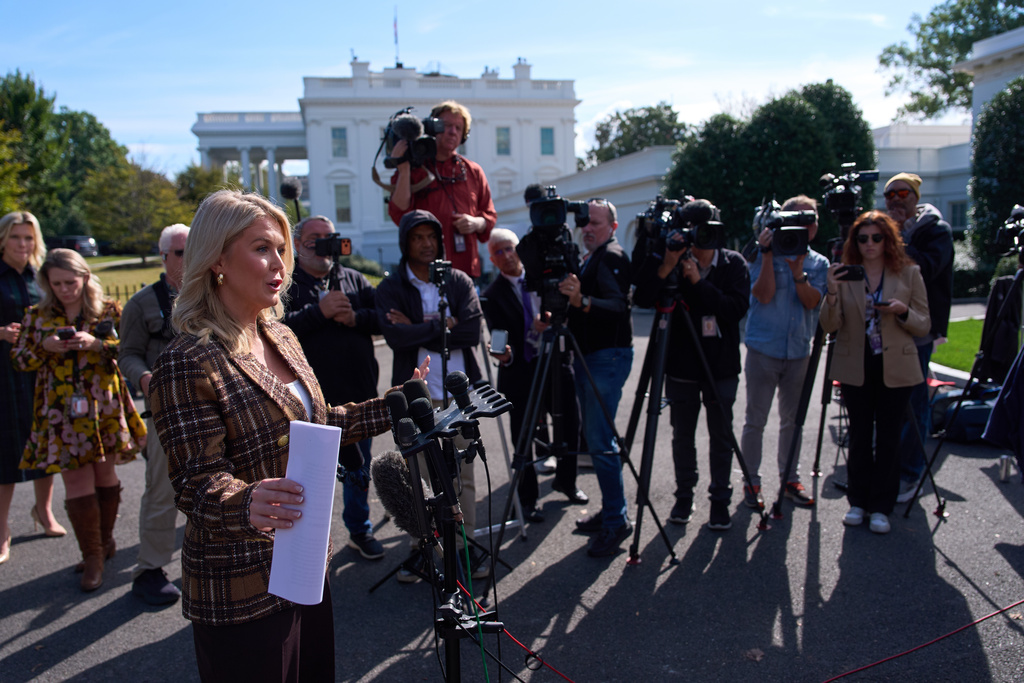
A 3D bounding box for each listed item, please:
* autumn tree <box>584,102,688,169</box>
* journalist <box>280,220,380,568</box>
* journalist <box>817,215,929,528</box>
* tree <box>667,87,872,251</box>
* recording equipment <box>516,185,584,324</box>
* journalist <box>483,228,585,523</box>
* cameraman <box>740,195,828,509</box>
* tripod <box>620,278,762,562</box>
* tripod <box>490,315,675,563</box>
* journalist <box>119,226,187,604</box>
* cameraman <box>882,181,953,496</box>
[{"bbox_3d":[11.536,-14.342,65.901,9.800,14.570,9.000,-2,7,0],"label":"autumn tree"},{"bbox_3d":[-0.916,0.231,3.650,0.580,1.750,0.450,-3,7,-14],"label":"journalist"},{"bbox_3d":[1.908,0.180,3.722,0.580,1.690,0.420,2,8,25],"label":"journalist"},{"bbox_3d":[8.477,-4.974,23.412,6.300,6.666,5.500,-2,7,0],"label":"tree"},{"bbox_3d":[0.190,-0.415,3.427,0.320,0.660,0.520,0,7,16],"label":"recording equipment"},{"bbox_3d":[0.124,0.180,4.104,0.620,1.680,0.480,-1,7,7],"label":"journalist"},{"bbox_3d":[1.567,0.085,4.082,0.540,1.800,0.460,0,7,12],"label":"cameraman"},{"bbox_3d":[0.960,0.362,3.827,0.820,1.342,0.780,-2,7,0],"label":"tripod"},{"bbox_3d":[0.169,0.464,3.664,1.030,1.240,0.920,-4,7,-21],"label":"tripod"},{"bbox_3d":[-1.494,0.315,3.236,0.420,1.740,0.560,4,9,38],"label":"journalist"},{"bbox_3d":[2.330,0.019,4.138,0.550,1.870,0.420,5,10,43],"label":"cameraman"}]

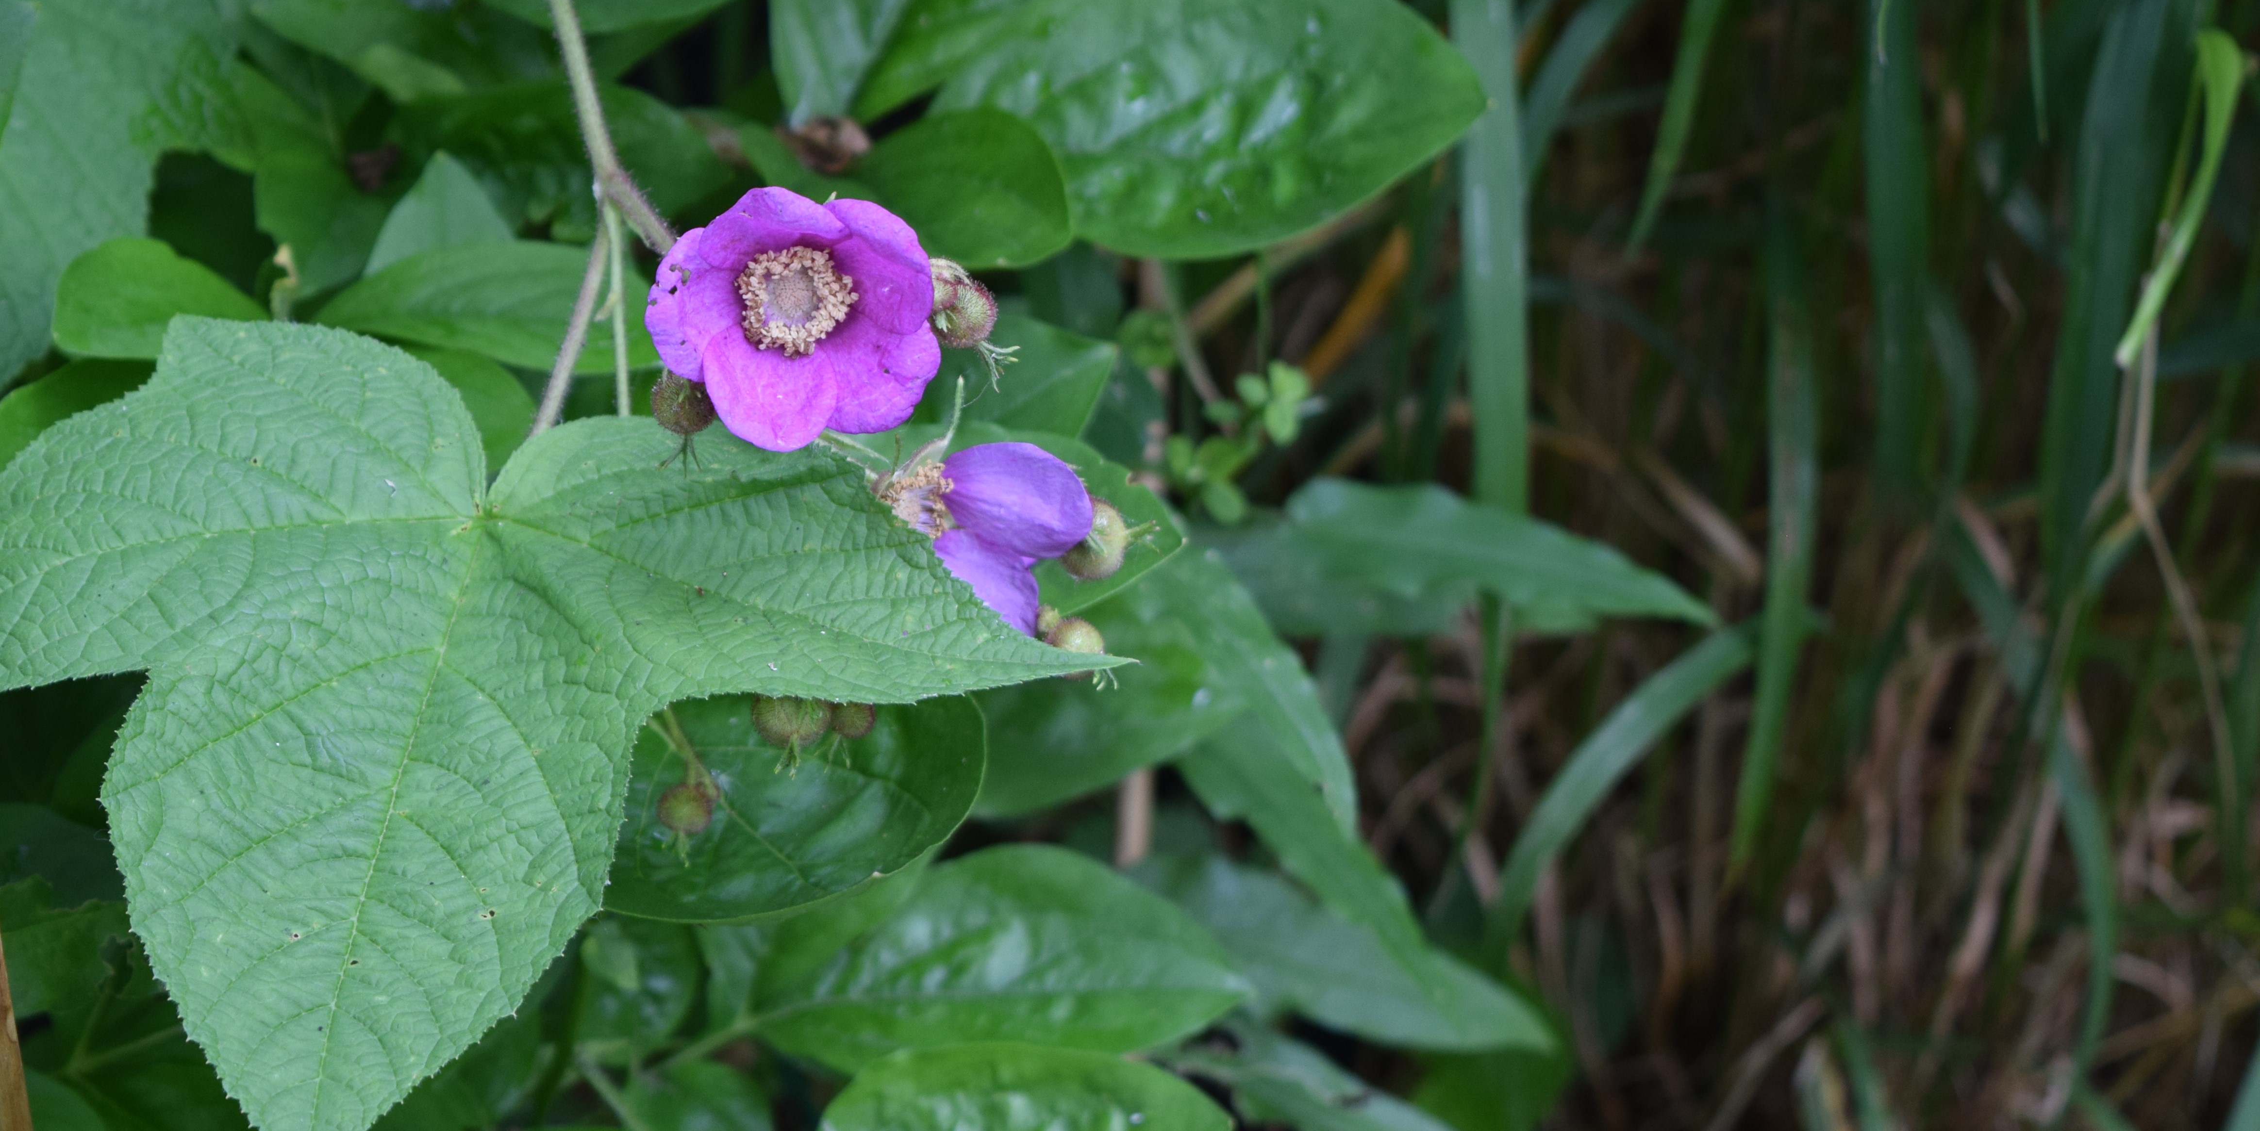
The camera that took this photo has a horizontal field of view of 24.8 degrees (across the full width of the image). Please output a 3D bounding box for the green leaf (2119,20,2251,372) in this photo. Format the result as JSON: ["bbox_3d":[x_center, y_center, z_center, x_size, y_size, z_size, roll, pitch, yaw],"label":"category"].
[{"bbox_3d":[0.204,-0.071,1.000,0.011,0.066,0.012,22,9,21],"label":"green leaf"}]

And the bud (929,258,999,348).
[{"bbox_3d":[-0.025,-0.039,0.765,0.011,0.013,0.011,0,22,0],"label":"bud"}]

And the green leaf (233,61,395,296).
[{"bbox_3d":[-0.142,-0.068,0.900,0.024,0.010,0.041,7,60,4],"label":"green leaf"}]

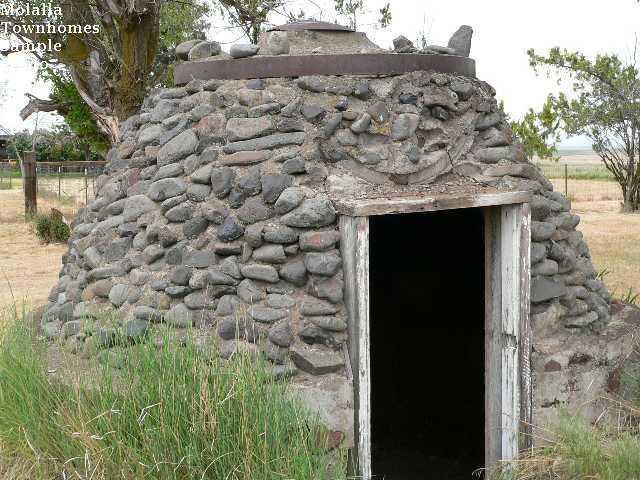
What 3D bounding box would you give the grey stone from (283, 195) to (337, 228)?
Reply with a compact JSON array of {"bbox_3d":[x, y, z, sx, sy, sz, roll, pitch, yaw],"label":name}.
[{"bbox_3d":[-0.057,-0.137,4.249,0.273,0.138,0.170,-10,5,5],"label":"grey stone"}]

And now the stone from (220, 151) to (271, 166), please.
[{"bbox_3d":[-0.388,-0.425,4.431,0.268,0.060,0.130,-9,3,19],"label":"stone"}]

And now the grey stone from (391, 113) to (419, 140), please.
[{"bbox_3d":[0.382,-0.507,3.797,0.125,0.125,0.100,-3,6,-20],"label":"grey stone"}]

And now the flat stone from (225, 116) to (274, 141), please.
[{"bbox_3d":[-0.370,-0.589,4.531,0.257,0.106,0.150,-7,3,19],"label":"flat stone"}]

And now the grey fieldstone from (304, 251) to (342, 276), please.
[{"bbox_3d":[0.014,0.096,3.467,0.150,0.100,0.110,-1,6,0],"label":"grey fieldstone"}]

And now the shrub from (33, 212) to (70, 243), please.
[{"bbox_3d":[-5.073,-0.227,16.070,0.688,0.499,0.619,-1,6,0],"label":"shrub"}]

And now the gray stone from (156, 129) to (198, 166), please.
[{"bbox_3d":[-0.649,-0.422,3.898,0.175,0.160,0.120,4,8,36],"label":"gray stone"}]

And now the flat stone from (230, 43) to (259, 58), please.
[{"bbox_3d":[-0.428,-1.075,4.825,0.157,0.082,0.120,-5,5,12],"label":"flat stone"}]

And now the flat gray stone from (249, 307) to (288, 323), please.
[{"bbox_3d":[-0.248,0.359,4.094,0.188,0.072,0.130,2,6,10],"label":"flat gray stone"}]

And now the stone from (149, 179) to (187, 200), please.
[{"bbox_3d":[-0.681,-0.223,3.797,0.155,0.100,0.110,4,7,34],"label":"stone"}]

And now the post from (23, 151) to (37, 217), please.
[{"bbox_3d":[-5.787,-1.099,17.000,0.235,1.380,0.235,-2,6,-18],"label":"post"}]

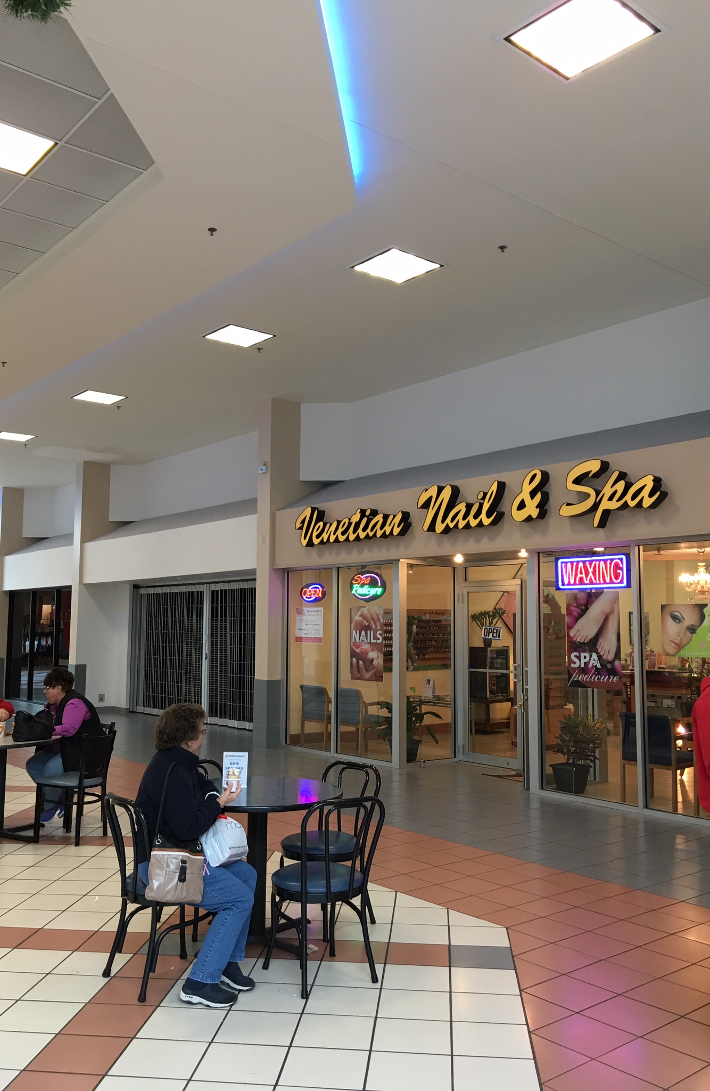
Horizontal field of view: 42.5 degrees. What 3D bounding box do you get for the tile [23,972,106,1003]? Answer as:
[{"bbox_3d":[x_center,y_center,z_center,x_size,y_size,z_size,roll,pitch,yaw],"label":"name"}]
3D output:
[{"bbox_3d":[-1.289,1.989,4.096,0.305,0.010,0.302,0,-5,5],"label":"tile"}]

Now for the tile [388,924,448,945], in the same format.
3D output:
[{"bbox_3d":[0.346,2.070,4.855,0.305,0.010,0.302,0,-5,5],"label":"tile"}]

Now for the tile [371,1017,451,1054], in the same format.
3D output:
[{"bbox_3d":[0.230,1.960,3.646,0.305,0.010,0.302,0,-5,5],"label":"tile"}]

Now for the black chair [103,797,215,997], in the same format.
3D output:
[{"bbox_3d":[-0.876,1.575,4.256,0.470,0.850,0.420,5,-7,-38],"label":"black chair"}]

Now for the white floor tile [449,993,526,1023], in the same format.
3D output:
[{"bbox_3d":[0.564,1.968,3.879,0.301,0.012,0.297,0,-5,5],"label":"white floor tile"}]

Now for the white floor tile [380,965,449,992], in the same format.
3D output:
[{"bbox_3d":[0.288,2.015,4.251,0.305,0.010,0.302,0,-5,5],"label":"white floor tile"}]

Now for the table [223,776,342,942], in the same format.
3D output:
[{"bbox_3d":[-0.498,1.648,4.696,0.910,0.762,0.910,0,-5,0],"label":"table"}]

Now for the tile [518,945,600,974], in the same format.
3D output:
[{"bbox_3d":[0.989,2.013,4.440,0.297,0.015,0.297,5,-7,-39],"label":"tile"}]

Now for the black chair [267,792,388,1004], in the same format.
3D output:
[{"bbox_3d":[-0.149,1.565,4.252,0.420,0.840,0.470,4,-7,-30],"label":"black chair"}]

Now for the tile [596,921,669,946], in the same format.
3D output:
[{"bbox_3d":[1.454,2.055,4.821,0.297,0.015,0.297,5,-7,-39],"label":"tile"}]

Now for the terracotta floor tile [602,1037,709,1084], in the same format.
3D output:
[{"bbox_3d":[1.104,1.919,3.387,0.299,0.010,0.299,5,-7,-39],"label":"terracotta floor tile"}]

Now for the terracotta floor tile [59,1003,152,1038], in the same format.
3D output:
[{"bbox_3d":[-0.997,1.940,3.724,0.301,0.012,0.297,0,-5,5],"label":"terracotta floor tile"}]

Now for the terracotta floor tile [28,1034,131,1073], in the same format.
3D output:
[{"bbox_3d":[-1.016,1.891,3.382,0.300,0.015,0.300,0,-6,5],"label":"terracotta floor tile"}]

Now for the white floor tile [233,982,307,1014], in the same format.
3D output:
[{"bbox_3d":[-0.360,1.988,4.007,0.305,0.010,0.302,0,-5,5],"label":"white floor tile"}]

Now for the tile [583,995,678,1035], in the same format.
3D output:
[{"bbox_3d":[1.161,1.986,3.857,0.302,0.010,0.302,5,-7,-39],"label":"tile"}]

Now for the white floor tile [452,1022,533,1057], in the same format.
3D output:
[{"bbox_3d":[0.530,1.921,3.542,0.300,0.015,0.300,0,-6,5],"label":"white floor tile"}]

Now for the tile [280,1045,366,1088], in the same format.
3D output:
[{"bbox_3d":[-0.106,1.911,3.336,0.301,0.012,0.297,0,-5,5],"label":"tile"}]

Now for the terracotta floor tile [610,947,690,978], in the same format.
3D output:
[{"bbox_3d":[1.425,2.025,4.433,0.299,0.010,0.299,5,-7,-39],"label":"terracotta floor tile"}]

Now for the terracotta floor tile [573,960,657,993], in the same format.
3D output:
[{"bbox_3d":[1.191,2.008,4.245,0.298,0.012,0.298,5,-7,-39],"label":"terracotta floor tile"}]

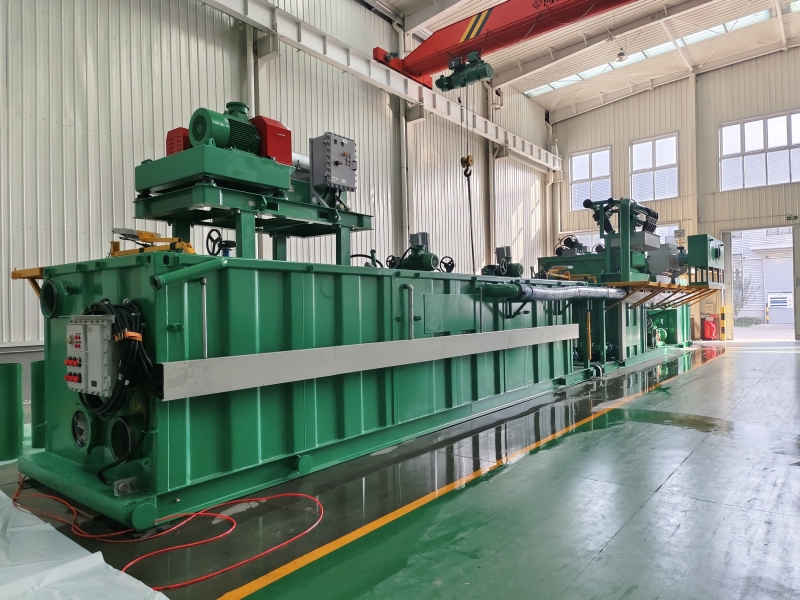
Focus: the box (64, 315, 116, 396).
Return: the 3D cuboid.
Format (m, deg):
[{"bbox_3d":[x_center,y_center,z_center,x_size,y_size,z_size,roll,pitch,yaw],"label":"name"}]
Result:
[{"bbox_3d":[-2.409,0.437,4.297,0.774,0.613,0.277,-2,-1,39],"label":"box"}]

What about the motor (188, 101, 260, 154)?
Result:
[{"bbox_3d":[-1.767,-1.736,5.450,0.407,0.559,0.627,-2,-1,39],"label":"motor"}]

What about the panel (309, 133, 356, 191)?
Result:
[{"bbox_3d":[-0.815,-1.692,6.645,0.383,0.636,0.424,-2,-1,39],"label":"panel"}]

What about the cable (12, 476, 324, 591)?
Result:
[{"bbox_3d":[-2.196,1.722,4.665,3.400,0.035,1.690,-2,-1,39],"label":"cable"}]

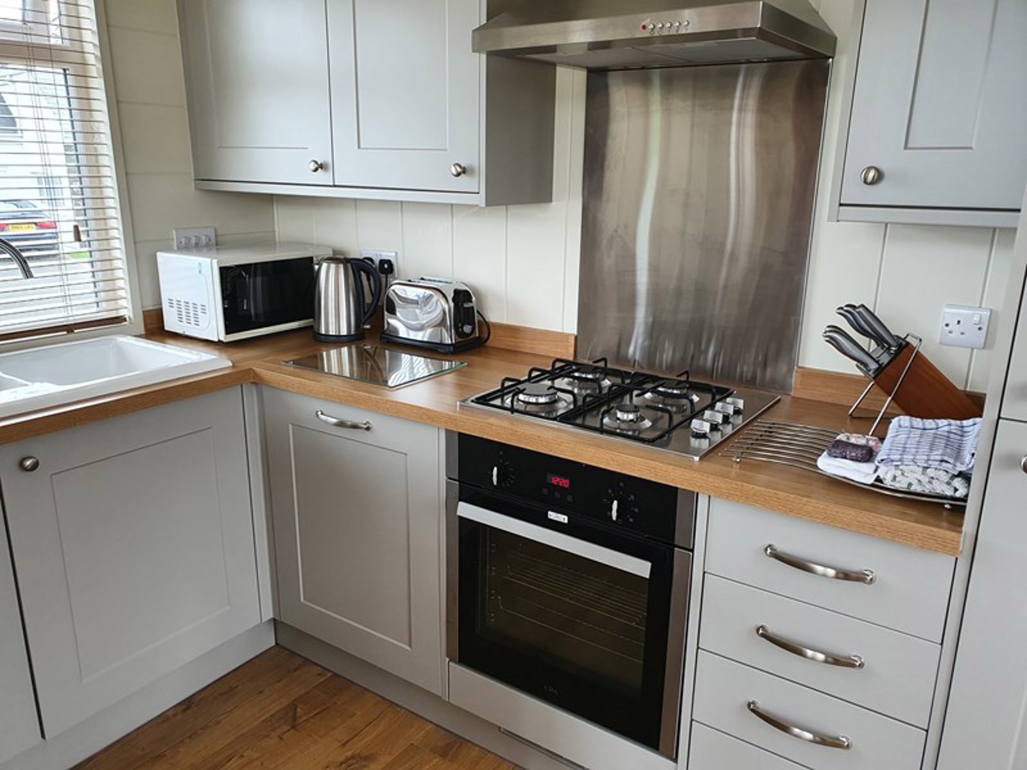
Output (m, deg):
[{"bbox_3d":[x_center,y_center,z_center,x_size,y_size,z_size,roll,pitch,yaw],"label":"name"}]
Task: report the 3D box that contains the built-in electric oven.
[{"bbox_3d":[0.228,0.372,1.835,0.595,0.595,0.570,11,18,33],"label":"built-in electric oven"}]

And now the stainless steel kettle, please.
[{"bbox_3d":[-0.526,-0.269,2.415,0.220,0.248,0.158,1,15,2],"label":"stainless steel kettle"}]

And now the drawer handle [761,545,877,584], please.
[{"bbox_3d":[0.506,0.300,1.283,0.180,0.020,0.035,11,18,33],"label":"drawer handle"}]

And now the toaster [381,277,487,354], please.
[{"bbox_3d":[-0.253,-0.222,2.353,0.275,0.195,0.155,11,18,32],"label":"toaster"}]

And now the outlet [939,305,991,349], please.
[{"bbox_3d":[0.954,-0.122,1.628,0.086,0.086,0.012,11,18,33],"label":"outlet"}]

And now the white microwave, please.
[{"bbox_3d":[-0.862,-0.314,2.546,0.320,0.257,0.448,12,19,35],"label":"white microwave"}]

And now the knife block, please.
[{"bbox_3d":[0.863,-0.001,1.596,0.267,0.195,0.112,3,15,7],"label":"knife block"}]

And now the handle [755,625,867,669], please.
[{"bbox_3d":[0.504,0.453,1.325,0.180,0.020,0.035,11,18,33],"label":"handle"}]

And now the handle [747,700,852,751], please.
[{"bbox_3d":[0.502,0.607,1.366,0.180,0.020,0.035,11,18,33],"label":"handle"}]

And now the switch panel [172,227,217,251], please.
[{"bbox_3d":[-1.047,-0.474,2.551,0.011,0.086,0.147,11,18,33],"label":"switch panel"}]

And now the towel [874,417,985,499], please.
[{"bbox_3d":[0.733,0.119,1.350,0.143,0.055,0.265,11,18,33],"label":"towel"}]

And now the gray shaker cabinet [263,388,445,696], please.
[{"bbox_3d":[-0.261,0.326,2.214,0.607,0.711,0.580,11,18,33],"label":"gray shaker cabinet"}]

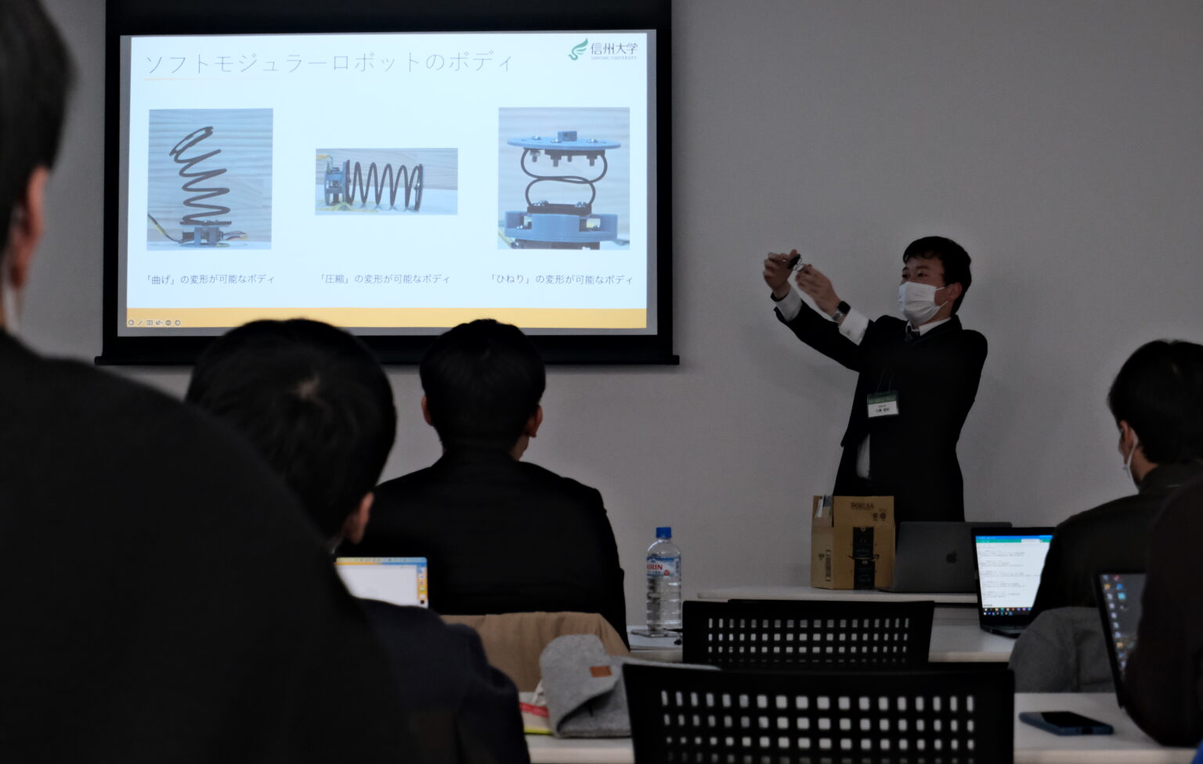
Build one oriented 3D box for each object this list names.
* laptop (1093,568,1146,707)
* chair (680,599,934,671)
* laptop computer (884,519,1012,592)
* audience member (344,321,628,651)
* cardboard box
[{"bbox_3d":[0.871,0.351,3.058,0.320,0.180,0.340,0,-2,-5],"label":"laptop"},{"bbox_3d":[0.380,0.801,4.190,0.500,0.815,0.560,0,-2,3],"label":"chair"},{"bbox_3d":[0.932,0.475,6.206,0.304,0.197,0.312,0,-2,-3],"label":"laptop computer"},{"bbox_3d":[-0.205,0.559,4.340,0.500,1.312,0.700,0,-2,0],"label":"audience member"},{"bbox_3d":[0.714,0.452,6.442,0.185,0.263,0.180,1,-2,-13],"label":"cardboard box"}]

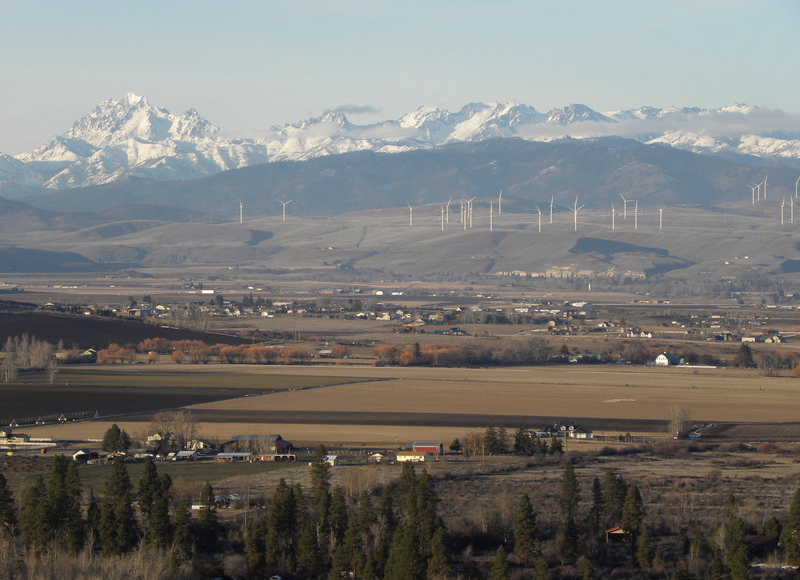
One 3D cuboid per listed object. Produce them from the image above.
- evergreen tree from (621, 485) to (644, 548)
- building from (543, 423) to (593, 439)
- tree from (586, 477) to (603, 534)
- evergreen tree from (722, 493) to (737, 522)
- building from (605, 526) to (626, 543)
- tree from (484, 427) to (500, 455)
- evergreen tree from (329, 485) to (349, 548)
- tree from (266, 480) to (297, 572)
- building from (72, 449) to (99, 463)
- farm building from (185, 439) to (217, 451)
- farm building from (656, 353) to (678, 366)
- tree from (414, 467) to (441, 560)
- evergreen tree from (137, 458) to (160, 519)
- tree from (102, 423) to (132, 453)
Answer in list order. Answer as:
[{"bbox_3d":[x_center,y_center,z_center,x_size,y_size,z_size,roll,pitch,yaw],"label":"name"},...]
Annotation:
[{"bbox_3d":[77.000,76.000,1408.260,7.790,23.180,7.790,0,1,0],"label":"evergreen tree"},{"bbox_3d":[101.000,84.420,2556.370,26.000,8.700,15.000,0,1,20],"label":"building"},{"bbox_3d":[67.940,75.980,1485.430,5.480,21.660,5.480,0,1,0],"label":"tree"},{"bbox_3d":[135.210,90.180,1744.920,5.200,13.750,5.200,0,1,0],"label":"evergreen tree"},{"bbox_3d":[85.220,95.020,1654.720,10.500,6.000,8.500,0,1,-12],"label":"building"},{"bbox_3d":[45.250,73.750,2080.310,7.670,13.940,7.670,0,1,0],"label":"tree"},{"bbox_3d":[-23.130,86.180,1612.490,7.200,24.460,7.200,0,1,0],"label":"evergreen tree"},{"bbox_3d":[-36.990,73.820,1338.720,9.870,28.960,9.870,0,1,0],"label":"tree"},{"bbox_3d":[-168.470,88.680,2277.930,9.500,5.900,14.000,0,1,20],"label":"building"},{"bbox_3d":[-112.600,87.310,2406.170,12.500,6.000,13.000,0,1,20],"label":"farm building"},{"bbox_3d":[256.990,67.390,4092.900,14.000,11.200,20.000,0,1,20],"label":"farm building"},{"bbox_3d":[8.960,73.000,1385.770,9.580,29.650,9.580,0,1,0],"label":"tree"},{"bbox_3d":[-90.150,73.090,1527.270,8.800,26.580,8.800,0,1,0],"label":"evergreen tree"},{"bbox_3d":[-139.880,73.030,2105.560,14.560,14.850,14.560,0,1,0],"label":"tree"}]

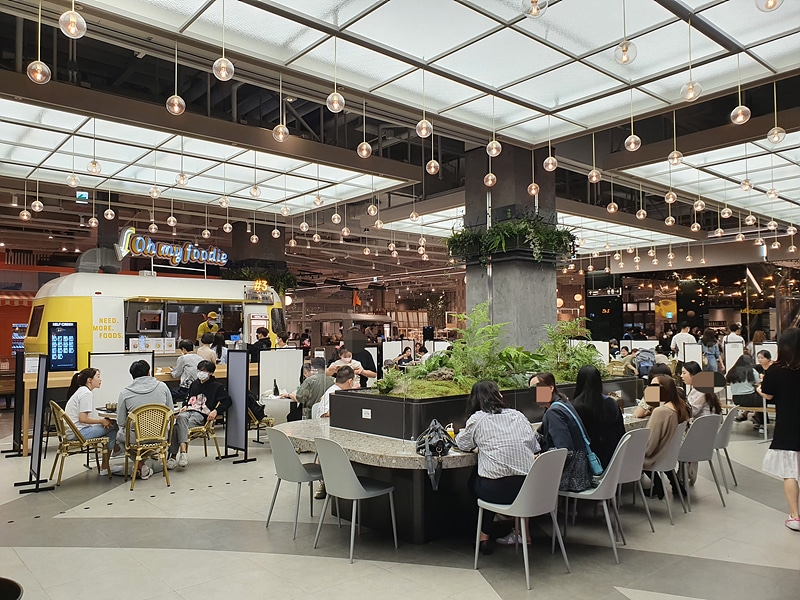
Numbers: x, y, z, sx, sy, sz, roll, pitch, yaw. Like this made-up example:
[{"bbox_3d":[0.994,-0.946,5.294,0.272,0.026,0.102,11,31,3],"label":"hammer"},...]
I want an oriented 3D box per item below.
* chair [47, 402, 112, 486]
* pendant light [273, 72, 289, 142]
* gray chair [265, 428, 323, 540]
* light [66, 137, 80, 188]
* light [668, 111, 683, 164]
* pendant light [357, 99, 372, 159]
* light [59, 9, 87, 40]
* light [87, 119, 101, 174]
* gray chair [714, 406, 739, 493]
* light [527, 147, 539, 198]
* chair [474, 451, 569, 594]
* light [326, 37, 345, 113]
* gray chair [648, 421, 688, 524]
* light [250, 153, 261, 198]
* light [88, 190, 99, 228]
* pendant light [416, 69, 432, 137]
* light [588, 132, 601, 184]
[{"bbox_3d":[-3.465,1.499,6.490,0.560,0.860,0.470,2,-4,-40],"label":"chair"},{"bbox_3d":[-1.158,-1.885,5.877,0.162,0.691,0.162,0,-2,0],"label":"pendant light"},{"bbox_3d":[-0.783,1.436,4.890,0.510,0.820,0.460,2,-4,-42],"label":"gray chair"},{"bbox_3d":[-2.650,-1.113,4.884,0.102,0.405,0.102,0,-3,0],"label":"light"},{"bbox_3d":[1.873,-1.102,4.087,0.100,0.380,0.100,2,-4,-40],"label":"light"},{"bbox_3d":[-0.227,-1.102,3.879,0.100,0.378,0.100,0,-3,0],"label":"pendant light"},{"bbox_3d":[-2.033,-1.711,3.736,0.155,0.163,0.155,2,-3,-40],"label":"light"},{"bbox_3d":[-2.272,-1.134,4.474,0.102,0.405,0.102,0,-3,0],"label":"light"},{"bbox_3d":[3.097,1.455,6.052,0.530,0.820,0.460,-2,-3,41],"label":"gray chair"},{"bbox_3d":[1.823,-1.753,8.201,0.155,0.663,0.155,0,-3,0],"label":"light"},{"bbox_3d":[0.831,1.381,3.989,0.450,0.830,0.510,2,-4,-39],"label":"chair"},{"bbox_3d":[-0.535,-1.894,5.045,0.155,0.648,0.155,0,-3,0],"label":"light"},{"bbox_3d":[2.179,1.412,5.111,0.530,0.810,0.470,-2,-3,39],"label":"gray chair"},{"bbox_3d":[-1.202,-1.043,5.016,0.100,0.381,0.100,2,-4,-40],"label":"light"},{"bbox_3d":[-5.589,-1.664,10.967,0.162,0.674,0.162,2,-3,-40],"label":"light"},{"bbox_3d":[0.234,-1.875,5.750,0.162,0.654,0.162,0,-2,0],"label":"pendant light"},{"bbox_3d":[1.527,-1.127,4.719,0.102,0.405,0.102,0,-3,0],"label":"light"}]

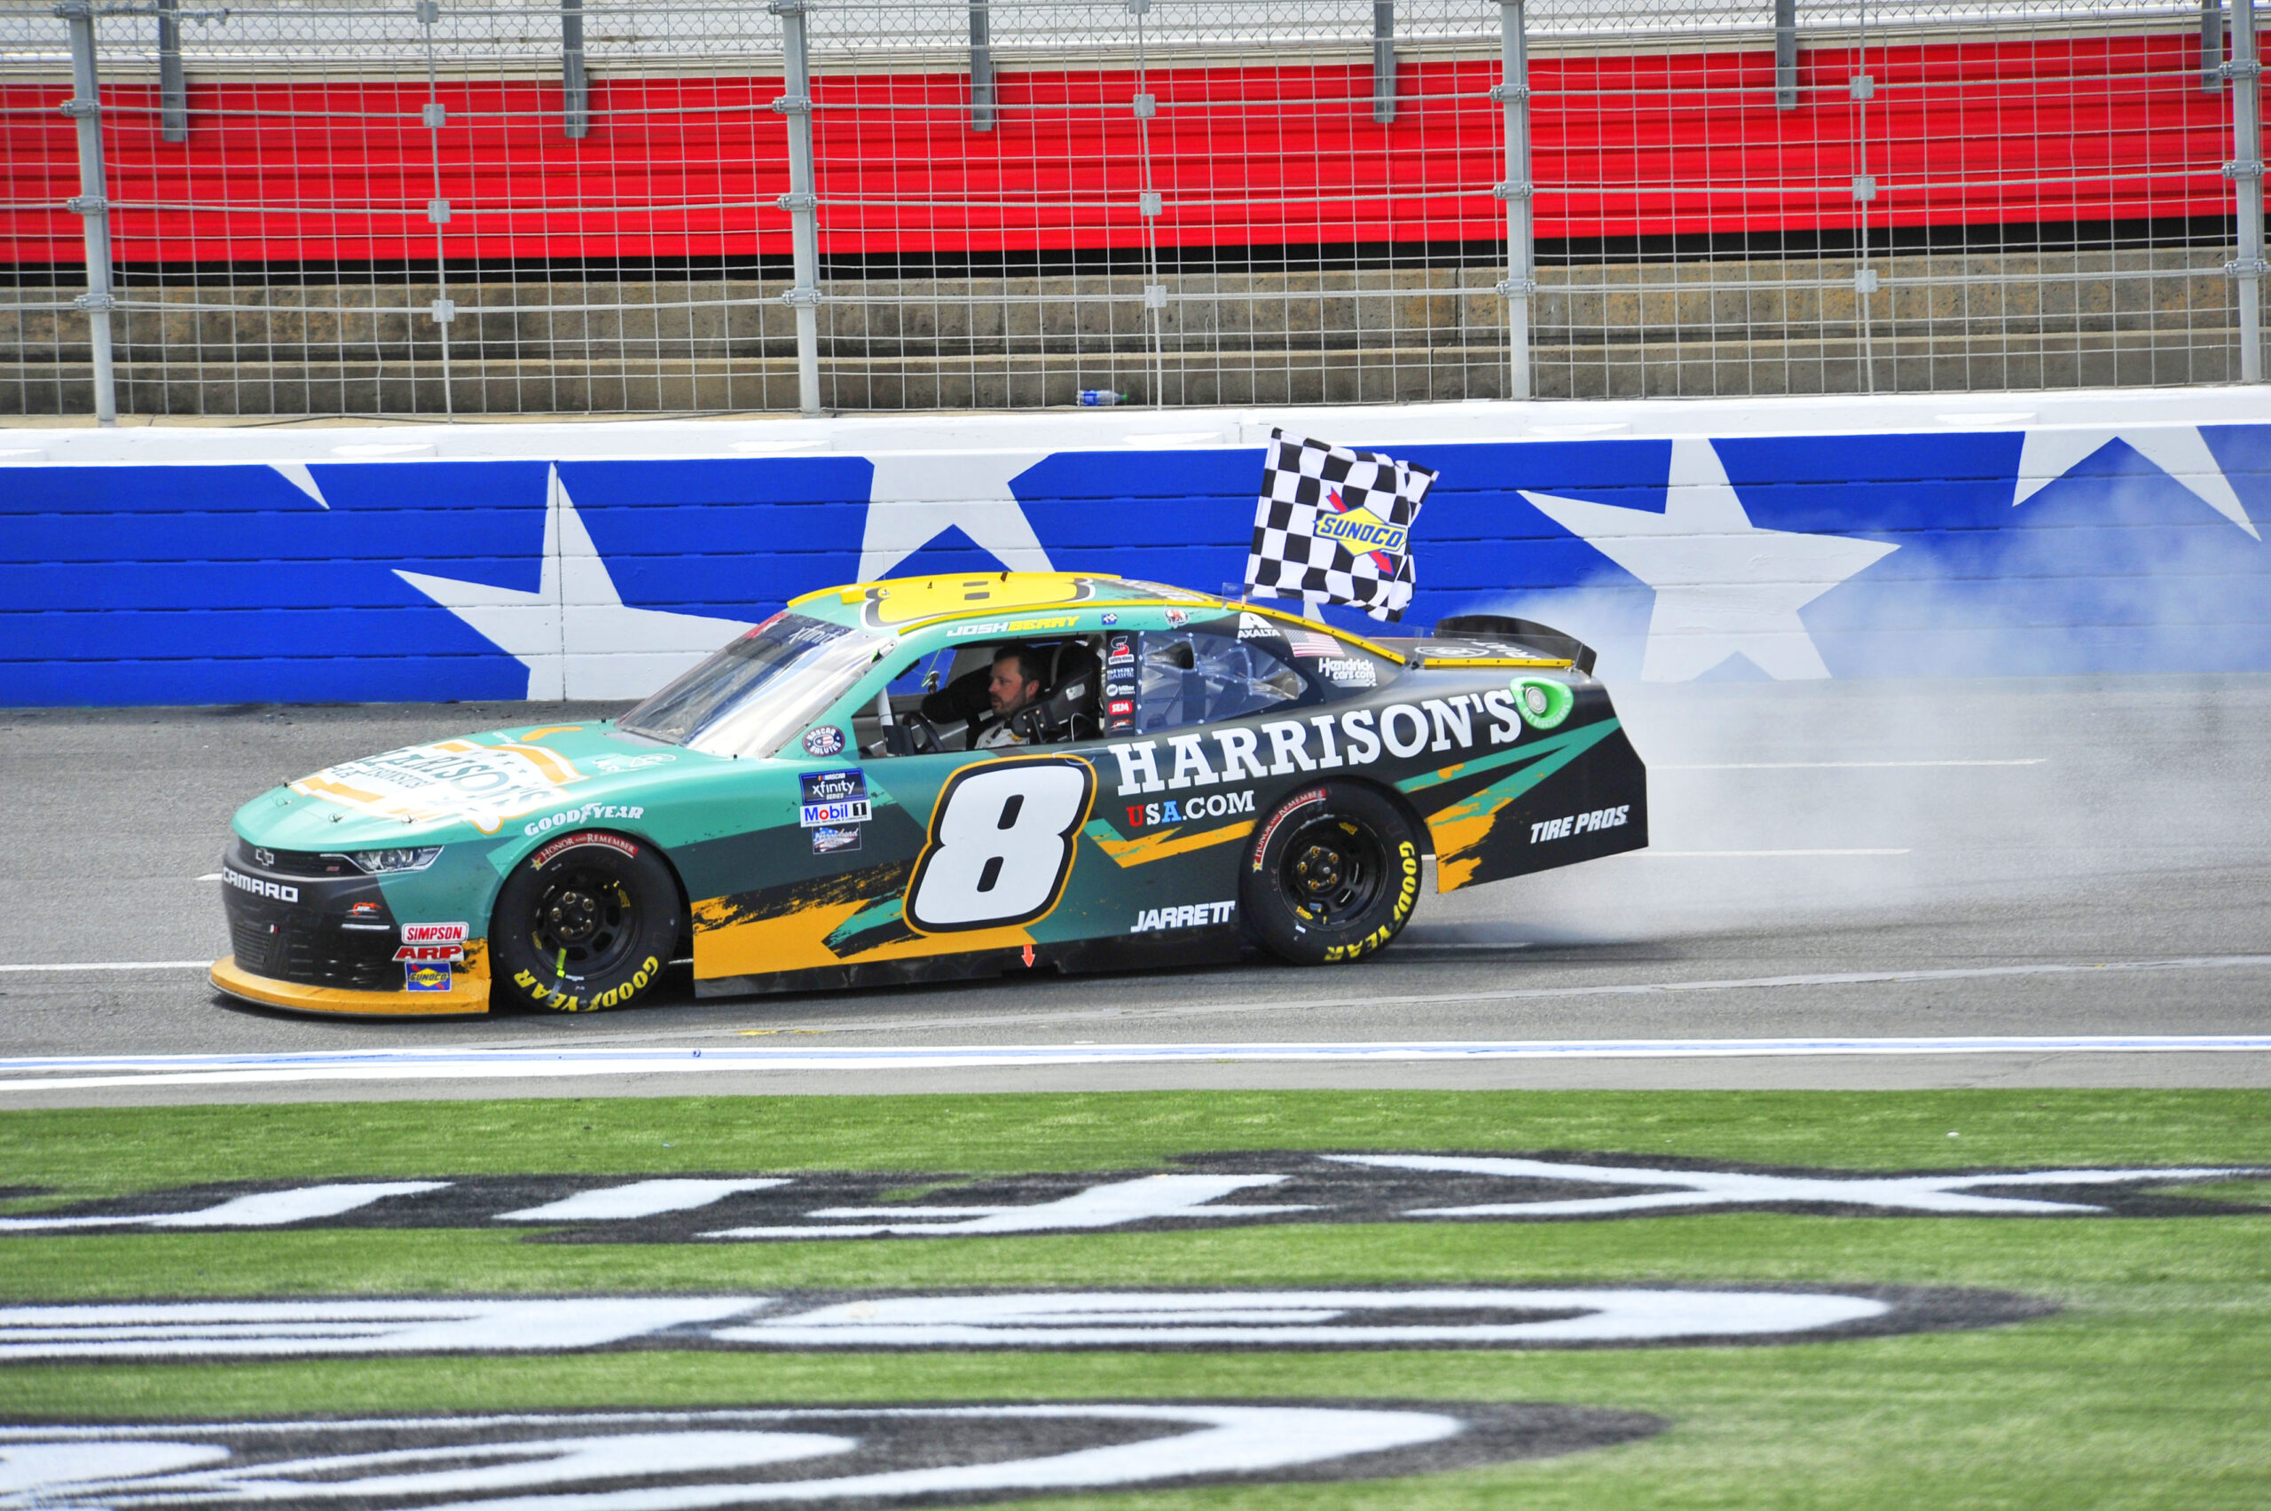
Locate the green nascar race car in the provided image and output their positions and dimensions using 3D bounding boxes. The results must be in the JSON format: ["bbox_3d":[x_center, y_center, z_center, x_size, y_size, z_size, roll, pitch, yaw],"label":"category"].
[{"bbox_3d":[-0.847,0.103,66.590,4.970,1.310,1.940,-3,6,-21],"label":"green nascar race car"}]

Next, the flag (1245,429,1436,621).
[{"bbox_3d":[0.734,-0.796,66.950,0.640,0.620,0.200,10,2,-14],"label":"flag"}]

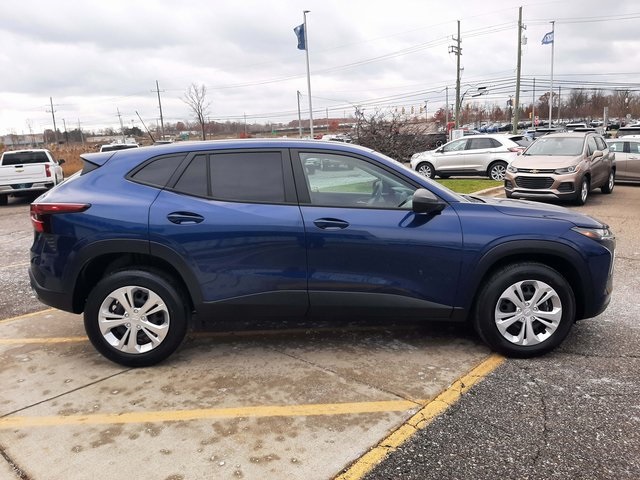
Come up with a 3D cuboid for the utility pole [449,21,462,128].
[{"bbox_3d":[12.970,-14.311,45.147,1.300,11.600,0.600,-2,12,0],"label":"utility pole"}]

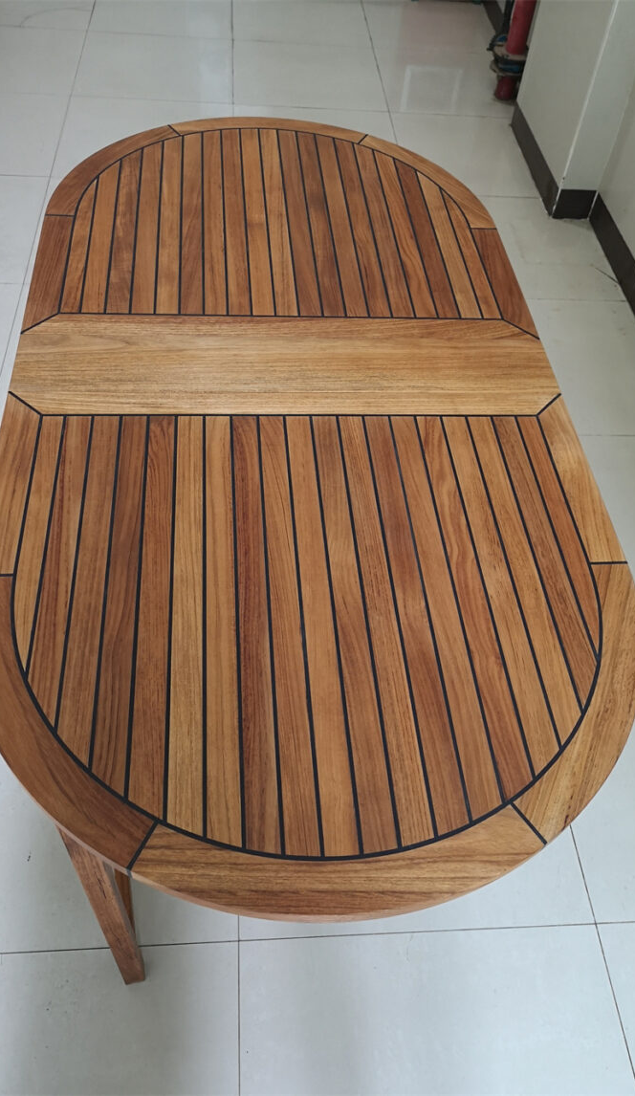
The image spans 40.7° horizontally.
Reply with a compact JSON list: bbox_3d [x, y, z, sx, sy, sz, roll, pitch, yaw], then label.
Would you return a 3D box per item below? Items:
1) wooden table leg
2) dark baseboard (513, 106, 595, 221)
[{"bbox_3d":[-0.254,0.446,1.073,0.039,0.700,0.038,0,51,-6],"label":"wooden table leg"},{"bbox_3d":[0.838,-1.404,3.064,0.136,0.100,0.664,0,51,-6],"label":"dark baseboard"}]

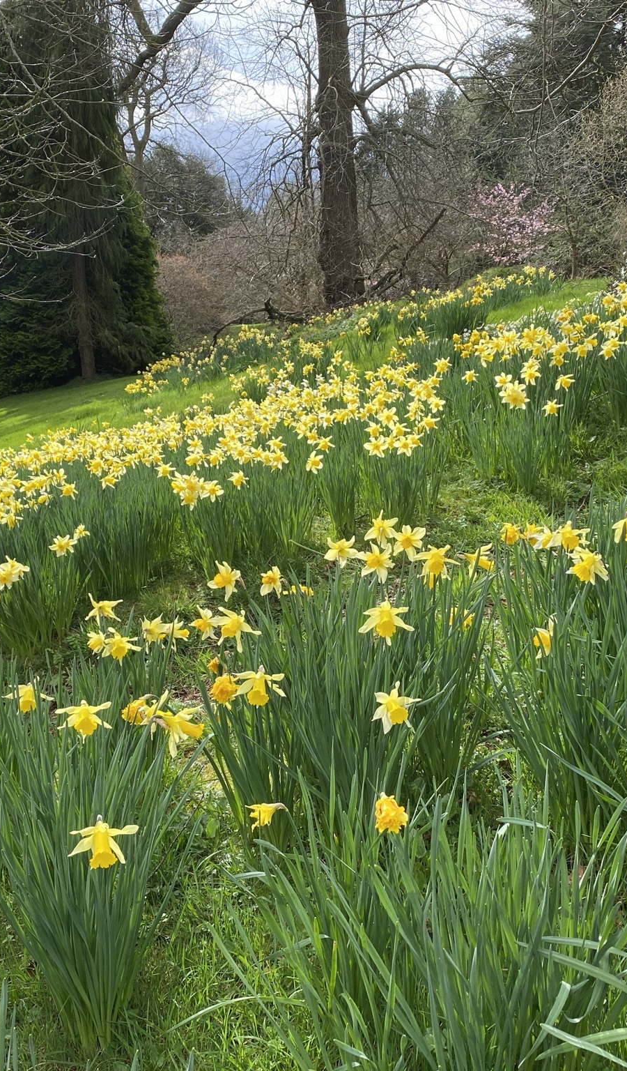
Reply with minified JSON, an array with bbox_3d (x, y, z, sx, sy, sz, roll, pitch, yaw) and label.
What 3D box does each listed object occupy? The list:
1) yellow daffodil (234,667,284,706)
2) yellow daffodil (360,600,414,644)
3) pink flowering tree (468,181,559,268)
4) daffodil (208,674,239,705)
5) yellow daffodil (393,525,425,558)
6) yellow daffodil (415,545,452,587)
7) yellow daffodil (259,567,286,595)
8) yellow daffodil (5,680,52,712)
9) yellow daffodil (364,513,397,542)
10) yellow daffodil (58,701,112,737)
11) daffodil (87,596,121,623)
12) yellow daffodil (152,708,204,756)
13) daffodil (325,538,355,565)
[{"bbox_3d":[-0.088,0.245,1.730,0.081,0.068,0.060,-2,32,6],"label":"yellow daffodil"},{"bbox_3d":[0.123,0.147,1.790,0.091,0.088,0.060,0,38,4],"label":"yellow daffodil"},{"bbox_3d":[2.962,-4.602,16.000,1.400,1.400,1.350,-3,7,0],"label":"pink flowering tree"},{"bbox_3d":[-0.161,0.278,1.920,0.060,0.058,0.048,-1,15,0],"label":"daffodil"},{"bbox_3d":[0.215,0.014,2.400,0.076,0.076,0.050,-2,11,9],"label":"yellow daffodil"},{"bbox_3d":[0.262,0.051,2.350,0.085,0.083,0.060,-2,43,6],"label":"yellow daffodil"},{"bbox_3d":[-0.106,0.124,2.920,0.085,0.083,0.060,6,10,44],"label":"yellow daffodil"},{"bbox_3d":[-0.524,0.291,1.970,0.085,0.083,0.060,-4,45,-5],"label":"yellow daffodil"},{"bbox_3d":[0.177,-0.020,2.800,0.085,0.083,0.060,-4,15,-5],"label":"yellow daffodil"},{"bbox_3d":[-0.370,0.298,1.740,0.089,0.086,0.060,-4,37,-13],"label":"yellow daffodil"},{"bbox_3d":[-0.475,0.167,2.430,0.078,0.066,0.050,-2,0,6],"label":"daffodil"},{"bbox_3d":[-0.203,0.293,1.600,0.070,0.076,0.078,22,10,6],"label":"yellow daffodil"},{"bbox_3d":[0.062,0.036,2.470,0.071,0.066,0.050,-2,-3,6],"label":"daffodil"}]

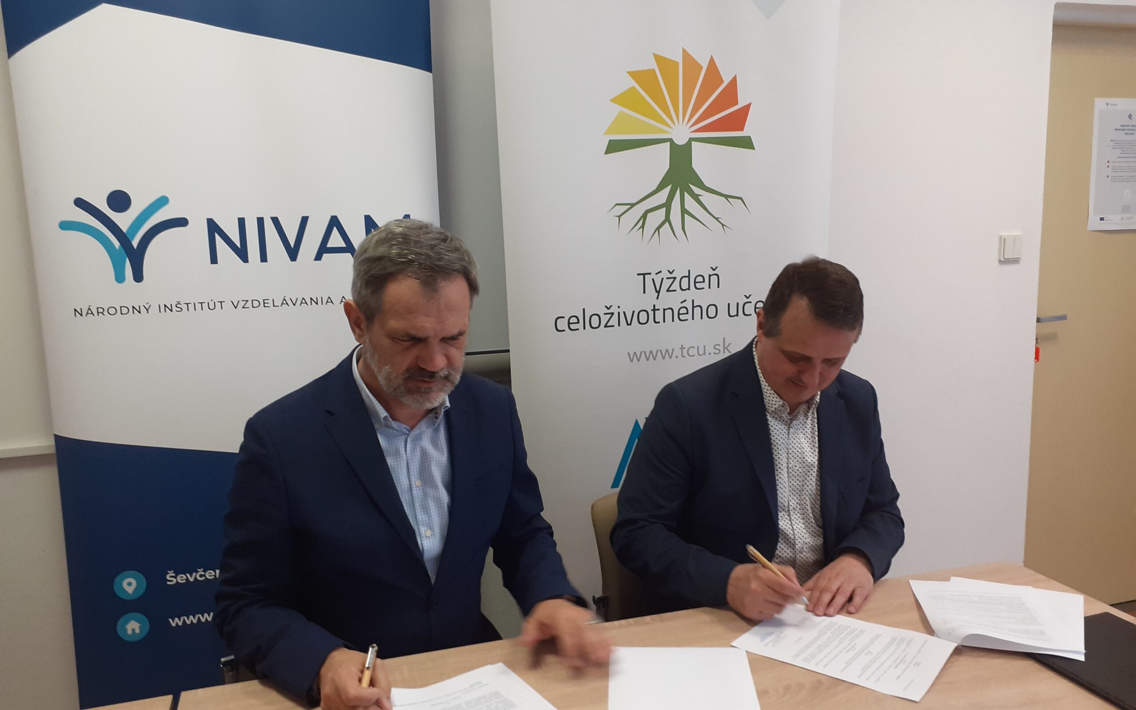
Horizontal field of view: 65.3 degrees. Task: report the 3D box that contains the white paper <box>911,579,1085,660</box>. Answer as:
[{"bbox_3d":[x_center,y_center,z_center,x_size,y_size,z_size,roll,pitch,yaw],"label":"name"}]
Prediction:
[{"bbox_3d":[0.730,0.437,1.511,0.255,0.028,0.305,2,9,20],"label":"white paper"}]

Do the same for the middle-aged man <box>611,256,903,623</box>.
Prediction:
[{"bbox_3d":[0.356,0.484,1.747,0.560,1.345,0.660,-4,8,-16],"label":"middle-aged man"}]

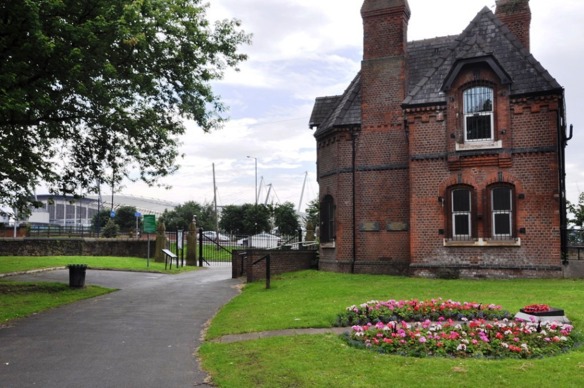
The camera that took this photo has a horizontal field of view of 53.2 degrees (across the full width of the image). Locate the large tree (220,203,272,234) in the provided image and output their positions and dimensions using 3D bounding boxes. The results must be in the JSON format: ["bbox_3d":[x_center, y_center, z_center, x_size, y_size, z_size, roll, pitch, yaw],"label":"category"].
[{"bbox_3d":[-7.655,4.479,95.000,8.300,5.900,6.500,0,-4,0],"label":"large tree"}]

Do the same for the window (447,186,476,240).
[{"bbox_3d":[5.430,0.603,18.588,0.900,1.690,0.220,-2,-5,26],"label":"window"}]

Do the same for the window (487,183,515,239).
[{"bbox_3d":[6.478,0.537,18.069,0.900,1.690,0.220,-2,-5,26],"label":"window"}]

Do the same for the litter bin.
[{"bbox_3d":[-6.730,2.582,18.300,0.600,0.730,0.600,0,-4,0],"label":"litter bin"}]

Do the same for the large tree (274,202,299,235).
[{"bbox_3d":[-0.814,4.479,95.000,4.600,5.900,4.600,0,-4,0],"label":"large tree"}]

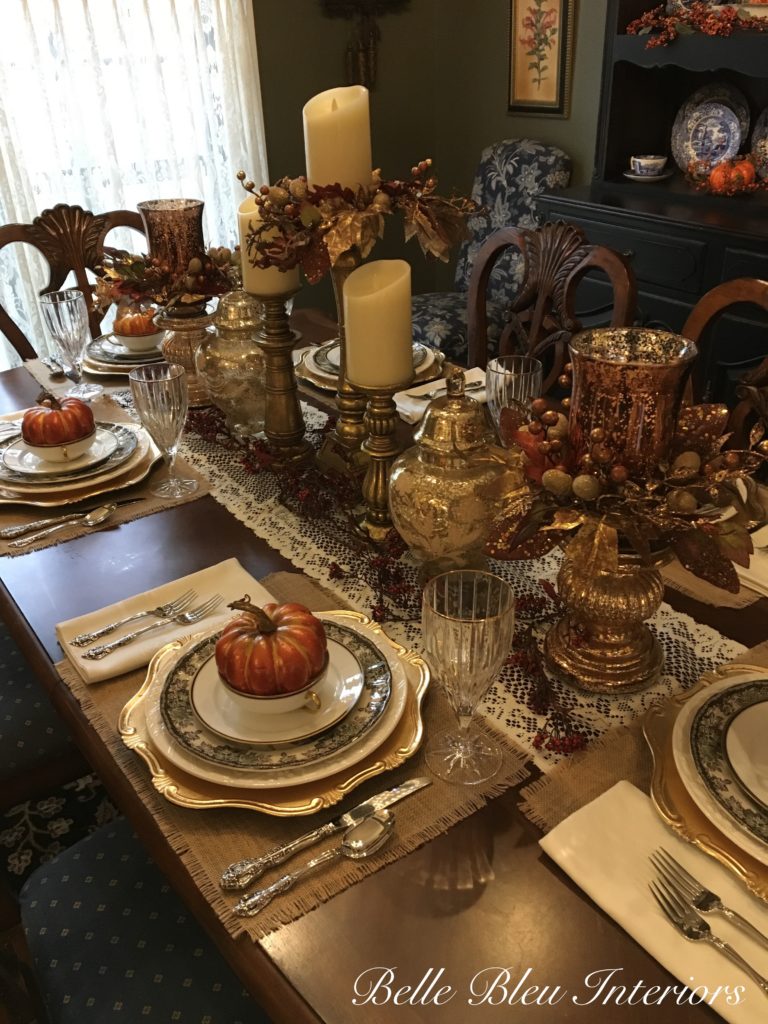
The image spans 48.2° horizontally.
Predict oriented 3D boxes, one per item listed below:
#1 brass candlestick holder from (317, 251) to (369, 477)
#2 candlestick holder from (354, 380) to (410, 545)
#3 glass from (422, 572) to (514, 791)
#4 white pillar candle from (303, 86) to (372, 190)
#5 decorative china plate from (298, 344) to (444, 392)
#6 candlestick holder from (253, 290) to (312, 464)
[{"bbox_3d":[-0.063,-0.278,1.405,0.103,0.417,0.103,-1,30,1],"label":"brass candlestick holder"},{"bbox_3d":[-0.005,-0.071,1.204,0.102,0.252,0.102,-1,30,1],"label":"candlestick holder"},{"bbox_3d":[0.080,0.164,0.835,0.083,0.204,0.083,-1,30,1],"label":"glass"},{"bbox_3d":[-0.062,-0.521,1.200,0.091,0.126,0.091,-1,30,1],"label":"white pillar candle"},{"bbox_3d":[-0.028,-0.313,1.812,0.322,0.034,0.322,-1,30,1],"label":"decorative china plate"},{"bbox_3d":[-0.175,-0.238,1.463,0.106,0.298,0.106,-1,30,1],"label":"candlestick holder"}]

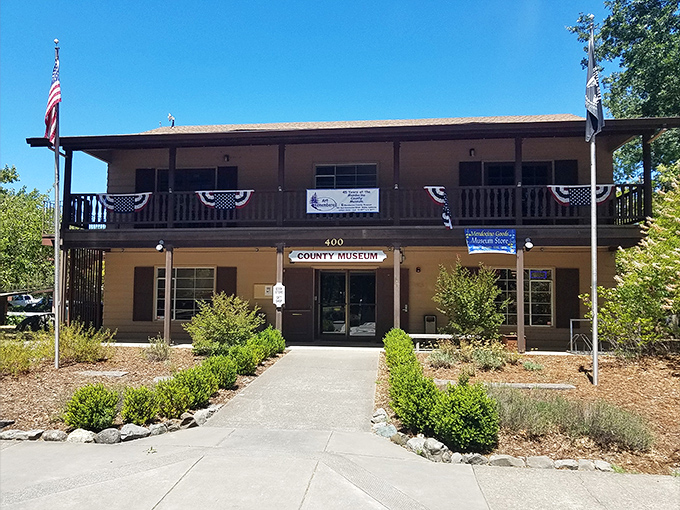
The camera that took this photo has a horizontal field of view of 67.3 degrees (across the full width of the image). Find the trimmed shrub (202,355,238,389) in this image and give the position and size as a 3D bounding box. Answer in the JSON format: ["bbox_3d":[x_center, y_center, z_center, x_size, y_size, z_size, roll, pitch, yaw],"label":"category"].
[{"bbox_3d":[-1.966,1.916,8.400,0.620,0.580,0.620,0,-4,6],"label":"trimmed shrub"}]

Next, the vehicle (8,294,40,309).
[{"bbox_3d":[-30.223,4.529,49.000,4.500,1.500,1.800,-3,-5,41],"label":"vehicle"}]

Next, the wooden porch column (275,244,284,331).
[{"bbox_3d":[-1.534,1.085,13.114,0.145,2.560,0.145,0,-3,7],"label":"wooden porch column"}]

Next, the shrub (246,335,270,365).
[{"bbox_3d":[-1.745,2.001,10.892,0.575,0.565,0.575,1,-3,-9],"label":"shrub"}]

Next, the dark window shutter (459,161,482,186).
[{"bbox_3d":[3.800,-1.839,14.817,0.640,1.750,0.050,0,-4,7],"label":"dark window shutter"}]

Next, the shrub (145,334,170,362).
[{"bbox_3d":[-3.967,2.021,11.100,0.560,0.600,0.560,0,-4,6],"label":"shrub"}]

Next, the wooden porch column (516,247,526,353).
[{"bbox_3d":[4.406,1.076,12.419,0.145,2.581,0.145,0,-4,6],"label":"wooden porch column"}]

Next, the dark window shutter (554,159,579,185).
[{"bbox_3d":[6.364,-1.663,14.288,0.620,1.989,0.045,0,-4,6],"label":"dark window shutter"}]

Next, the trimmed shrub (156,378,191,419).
[{"bbox_3d":[-2.325,2.004,7.144,0.487,0.533,0.487,0,-4,7],"label":"trimmed shrub"}]

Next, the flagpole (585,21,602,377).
[{"bbox_3d":[4.328,-0.968,8.705,0.095,6.313,0.095,0,-3,7],"label":"flagpole"}]

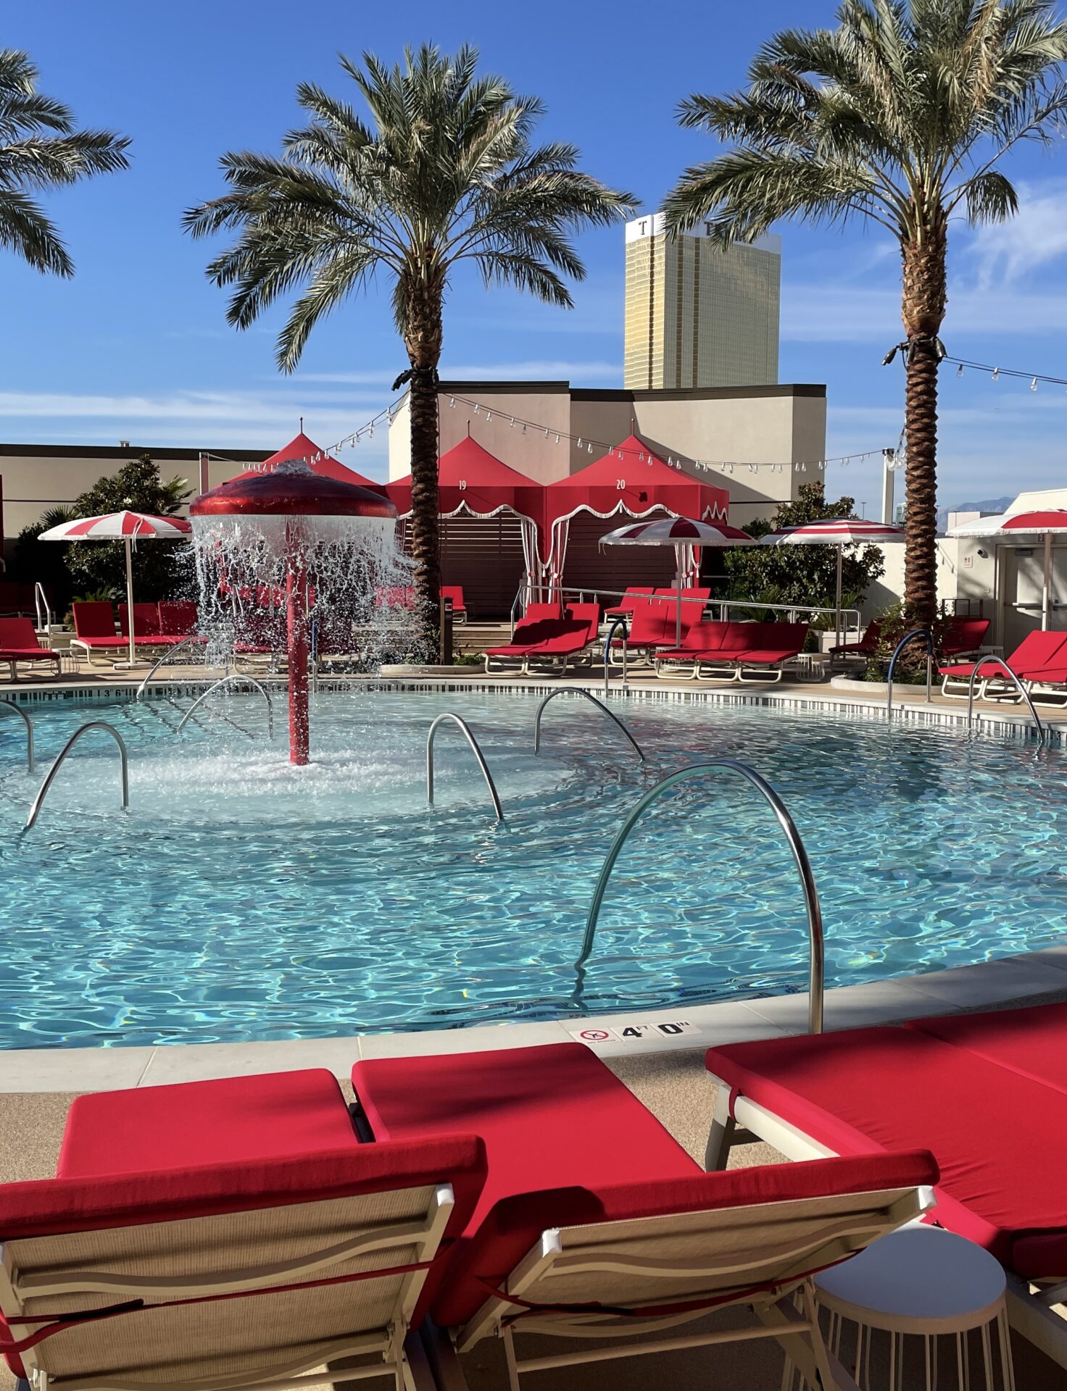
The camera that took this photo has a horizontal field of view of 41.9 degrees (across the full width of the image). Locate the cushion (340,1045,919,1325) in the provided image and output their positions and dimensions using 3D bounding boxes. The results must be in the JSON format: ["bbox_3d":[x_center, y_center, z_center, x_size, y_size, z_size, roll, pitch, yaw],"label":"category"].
[{"bbox_3d":[0.061,0.831,2.783,0.630,0.500,1.800,-1,5,-14],"label":"cushion"}]

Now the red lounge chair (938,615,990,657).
[{"bbox_3d":[6.951,-0.839,22.761,0.720,0.880,1.850,3,5,25],"label":"red lounge chair"}]

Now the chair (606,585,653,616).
[{"bbox_3d":[2.109,-1.950,30.675,0.660,0.800,1.850,2,5,17],"label":"chair"}]

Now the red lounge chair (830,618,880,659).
[{"bbox_3d":[5.934,-0.878,24.532,0.660,0.800,1.850,4,6,37],"label":"red lounge chair"}]

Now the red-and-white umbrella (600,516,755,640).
[{"bbox_3d":[2.442,-1.727,23.136,2.850,2.540,2.850,0,5,0],"label":"red-and-white umbrella"}]

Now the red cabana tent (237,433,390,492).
[{"bbox_3d":[-5.193,-3.770,31.296,3.700,4.300,3.600,0,5,-9],"label":"red cabana tent"}]

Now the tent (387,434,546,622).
[{"bbox_3d":[-1.439,-3.837,32.118,3.474,4.250,3.100,0,5,1],"label":"tent"}]

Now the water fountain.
[{"bbox_3d":[-2.159,-0.737,12.604,1.950,2.760,1.950,0,5,0],"label":"water fountain"}]

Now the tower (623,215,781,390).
[{"bbox_3d":[88.154,-143.472,720.067,79.000,190.000,27.000,-4,6,-35],"label":"tower"}]

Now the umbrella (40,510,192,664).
[{"bbox_3d":[-6.548,-1.737,22.687,2.850,2.540,2.850,0,5,0],"label":"umbrella"}]

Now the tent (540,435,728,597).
[{"bbox_3d":[2.421,-3.958,32.980,3.700,4.300,3.200,1,5,14],"label":"tent"}]

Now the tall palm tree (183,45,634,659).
[{"bbox_3d":[-1.904,-5.391,21.925,7.000,9.700,7.000,0,5,0],"label":"tall palm tree"}]

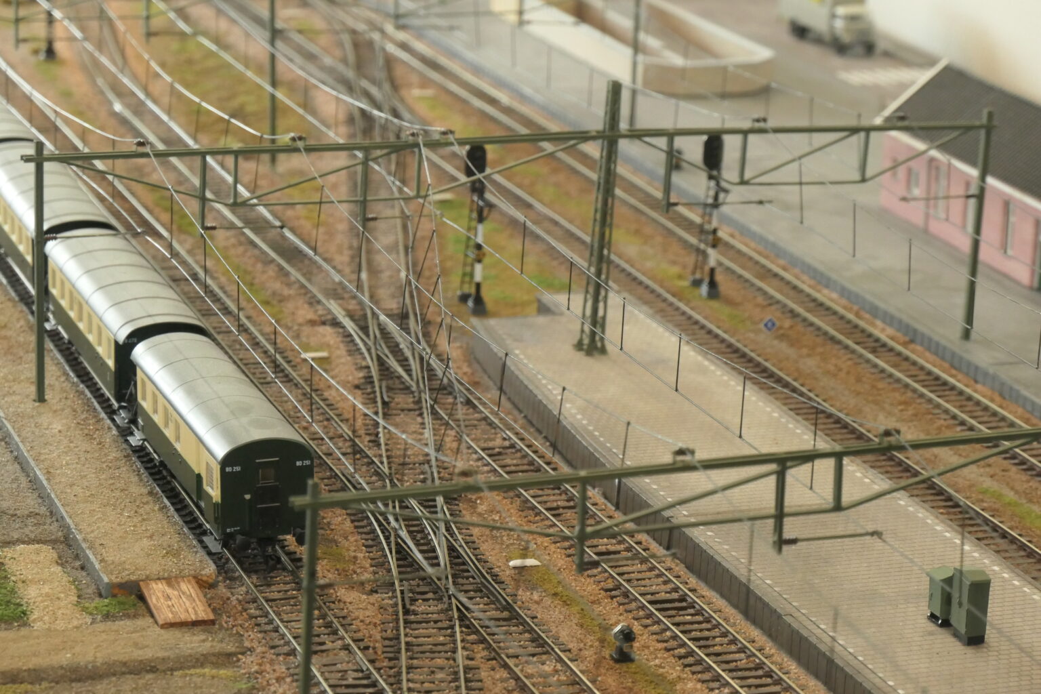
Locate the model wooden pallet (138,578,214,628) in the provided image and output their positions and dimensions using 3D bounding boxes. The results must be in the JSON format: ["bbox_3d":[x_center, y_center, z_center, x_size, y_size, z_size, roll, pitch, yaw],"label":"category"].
[{"bbox_3d":[-0.108,0.081,1.023,0.018,0.002,0.028,-3,25,-20],"label":"model wooden pallet"}]

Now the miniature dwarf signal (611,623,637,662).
[{"bbox_3d":[0.032,0.091,0.999,0.007,0.011,0.006,-3,16,-18],"label":"miniature dwarf signal"}]

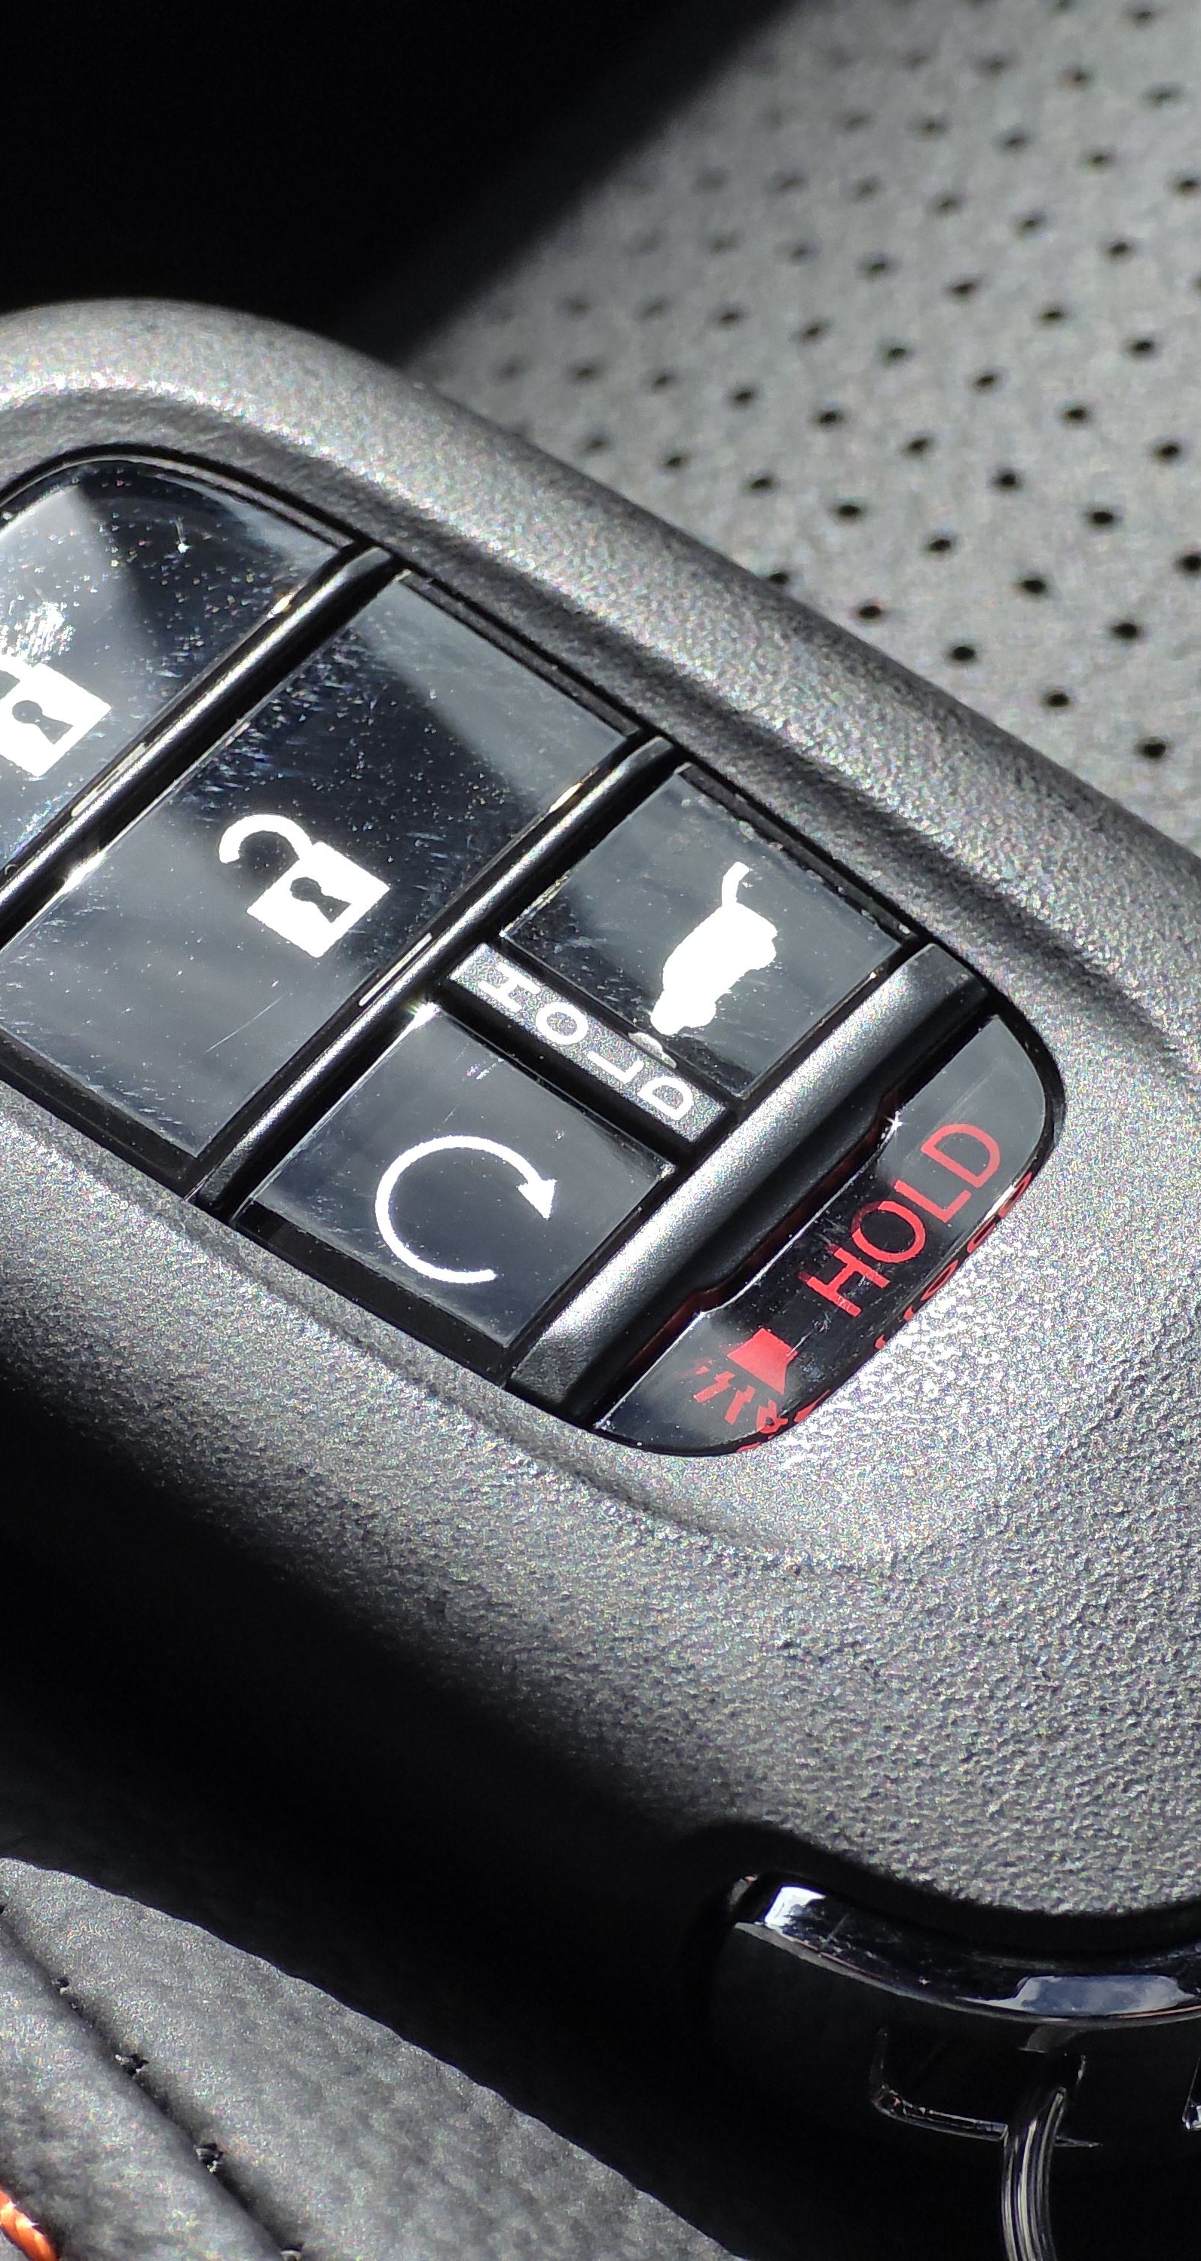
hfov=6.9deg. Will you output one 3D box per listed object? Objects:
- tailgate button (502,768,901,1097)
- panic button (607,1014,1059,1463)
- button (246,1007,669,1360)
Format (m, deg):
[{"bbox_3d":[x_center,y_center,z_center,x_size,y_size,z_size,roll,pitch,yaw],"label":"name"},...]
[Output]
[{"bbox_3d":[0.003,-0.006,0.313,0.010,0.002,0.009,34,61,17],"label":"tailgate button"},{"bbox_3d":[0.008,0.005,0.306,0.005,0.002,0.020,34,61,17],"label":"panic button"},{"bbox_3d":[-0.004,0.002,0.307,0.009,0.002,0.009,34,61,17],"label":"button"}]

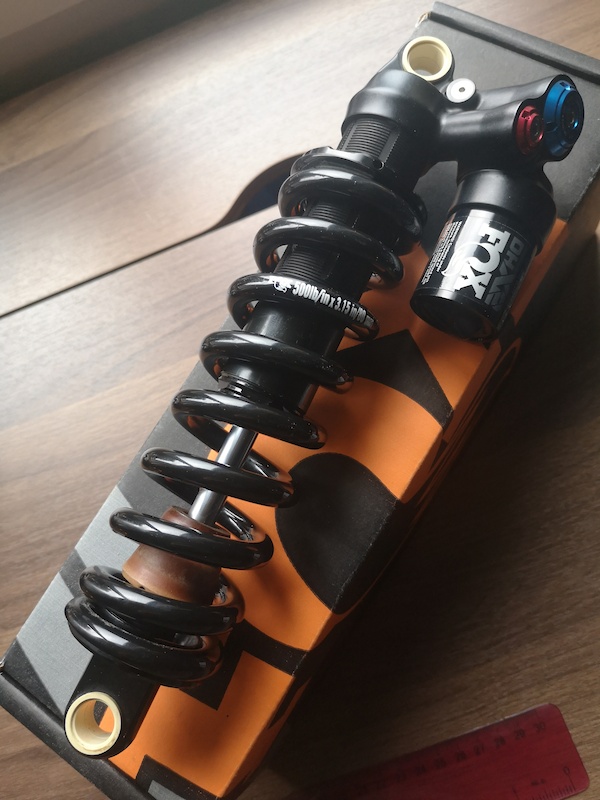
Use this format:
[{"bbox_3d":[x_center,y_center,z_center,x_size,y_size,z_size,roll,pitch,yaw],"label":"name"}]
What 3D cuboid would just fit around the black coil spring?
[{"bbox_3d":[-0.017,0.004,0.223,0.054,0.054,0.173,24,83,13],"label":"black coil spring"}]

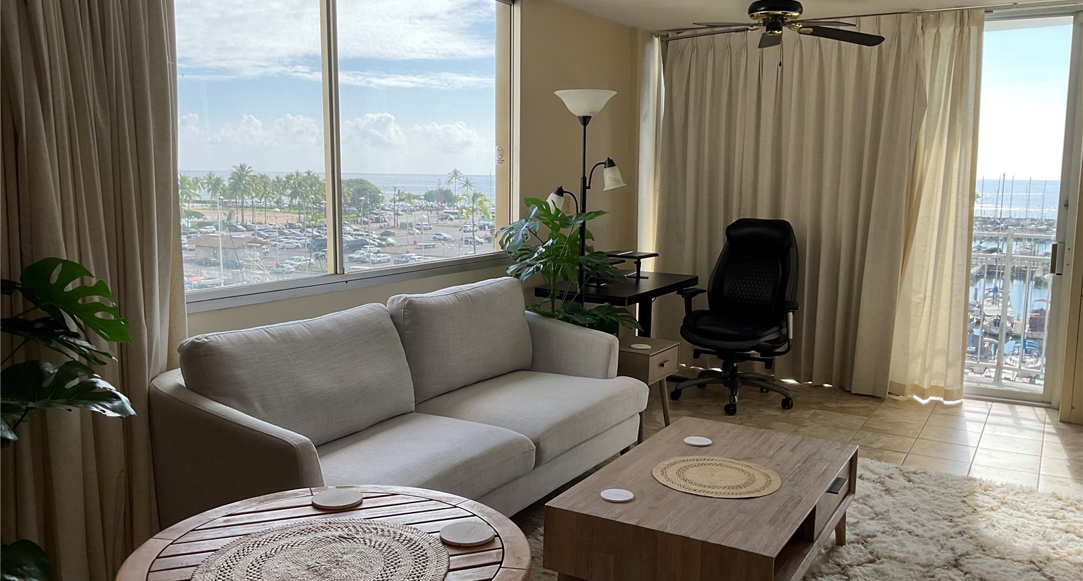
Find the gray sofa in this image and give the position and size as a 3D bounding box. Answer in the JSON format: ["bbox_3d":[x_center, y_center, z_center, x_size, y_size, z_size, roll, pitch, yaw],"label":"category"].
[{"bbox_3d":[-0.376,0.519,3.668,0.851,0.879,2.174,5,8,29],"label":"gray sofa"}]

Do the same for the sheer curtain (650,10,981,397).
[{"bbox_3d":[1.743,-0.575,6.170,2.166,2.410,0.157,5,8,29],"label":"sheer curtain"}]

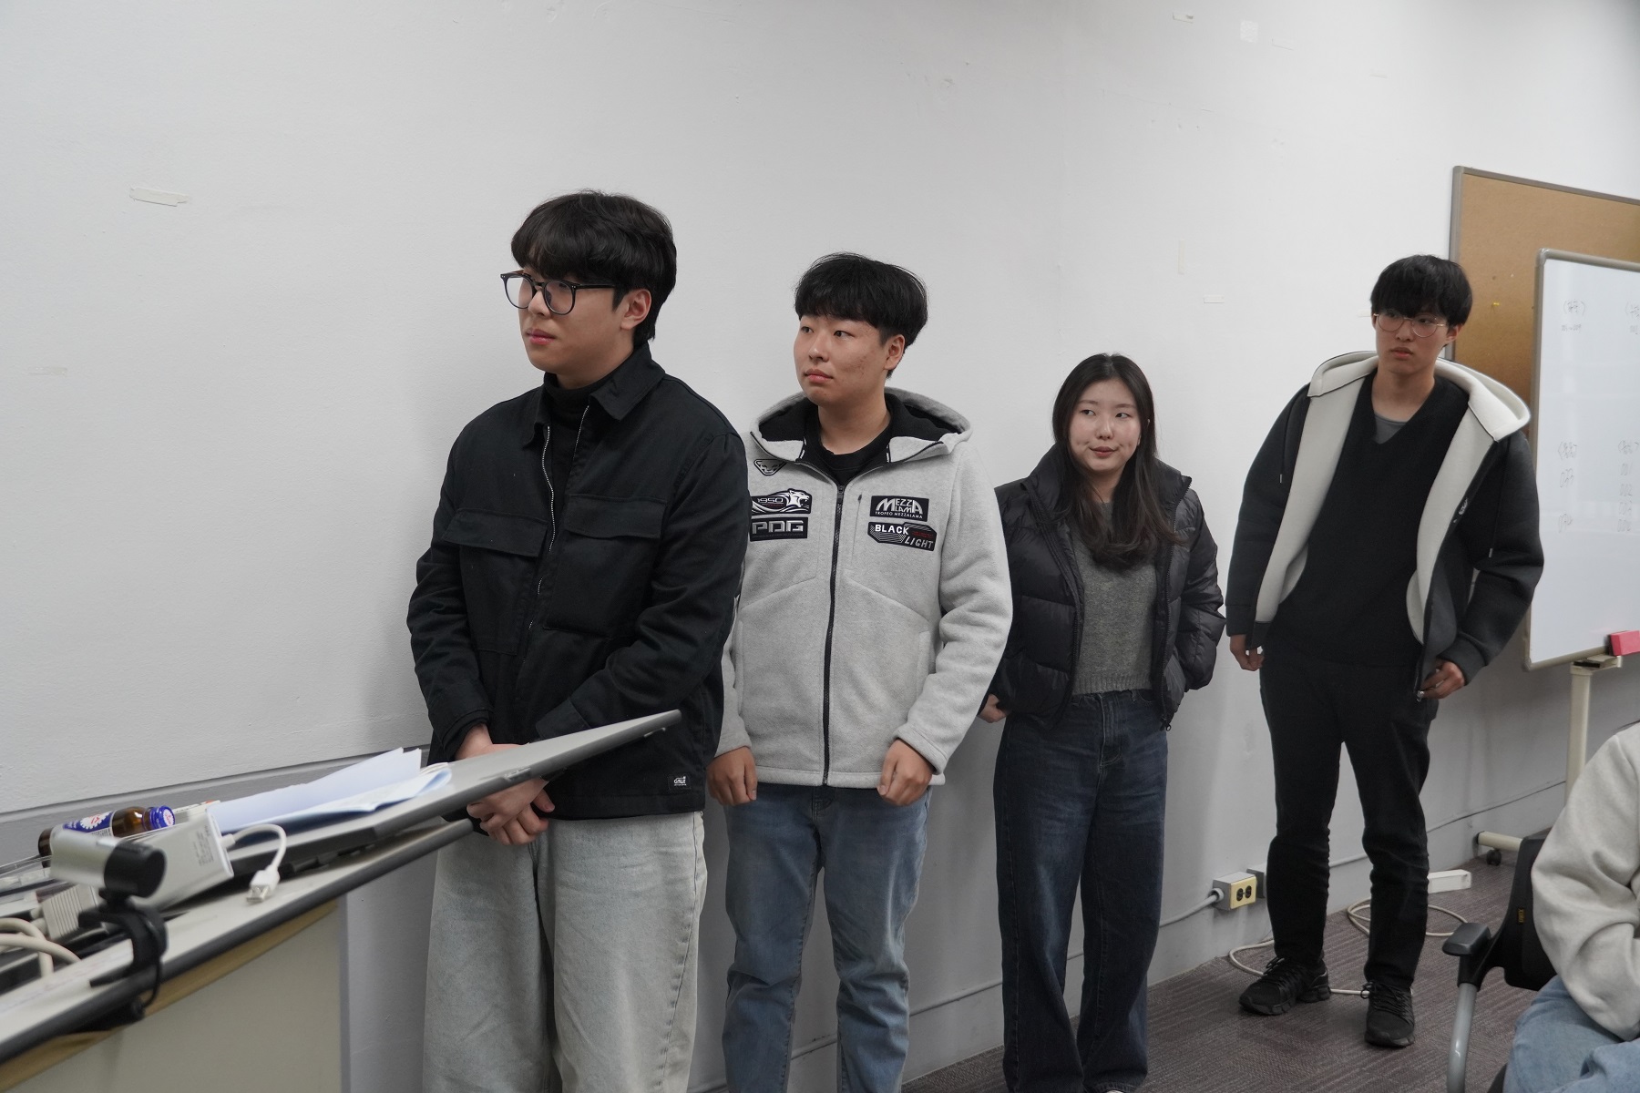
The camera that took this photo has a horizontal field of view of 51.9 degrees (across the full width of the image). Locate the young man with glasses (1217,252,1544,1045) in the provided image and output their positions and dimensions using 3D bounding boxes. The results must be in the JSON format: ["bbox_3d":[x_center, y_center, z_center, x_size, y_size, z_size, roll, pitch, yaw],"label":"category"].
[{"bbox_3d":[1.300,0.222,3.895,0.630,1.760,0.380,2,5,31],"label":"young man with glasses"}]

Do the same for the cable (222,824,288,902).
[{"bbox_3d":[-0.504,0.279,1.509,0.052,0.055,0.110,-2,4,-25],"label":"cable"}]

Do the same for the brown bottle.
[{"bbox_3d":[-0.683,0.279,1.622,0.121,0.046,0.046,-17,0,6],"label":"brown bottle"}]

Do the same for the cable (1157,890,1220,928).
[{"bbox_3d":[0.935,0.919,4.269,0.040,0.060,0.270,4,6,45],"label":"cable"}]

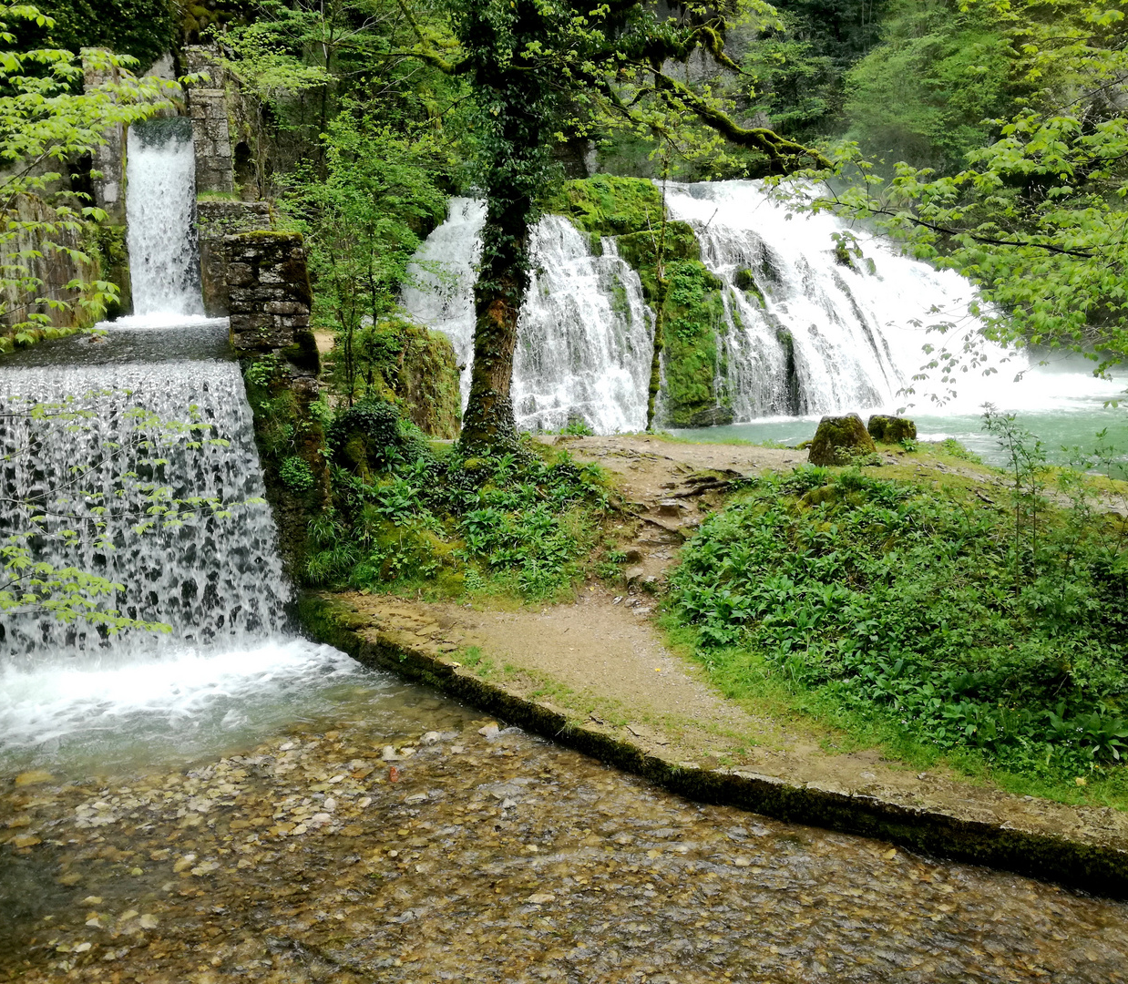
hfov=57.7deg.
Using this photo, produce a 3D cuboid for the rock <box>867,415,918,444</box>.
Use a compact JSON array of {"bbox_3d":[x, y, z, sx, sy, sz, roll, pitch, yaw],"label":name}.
[{"bbox_3d":[4.806,-0.920,15.000,0.676,0.344,0.620,3,10,18],"label":"rock"}]

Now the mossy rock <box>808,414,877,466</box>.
[{"bbox_3d":[3.314,-0.630,12.200,0.740,0.549,0.750,3,10,15],"label":"mossy rock"}]

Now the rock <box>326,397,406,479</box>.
[{"bbox_3d":[-2.469,-0.690,12.800,0.921,0.881,0.900,-2,10,-11],"label":"rock"}]

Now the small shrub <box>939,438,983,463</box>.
[{"bbox_3d":[5.440,-0.577,14.000,0.513,0.291,0.500,4,11,21],"label":"small shrub"}]

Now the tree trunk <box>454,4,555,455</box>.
[{"bbox_3d":[-0.713,-3.135,12.700,1.175,5.297,1.000,-1,10,-3],"label":"tree trunk"}]

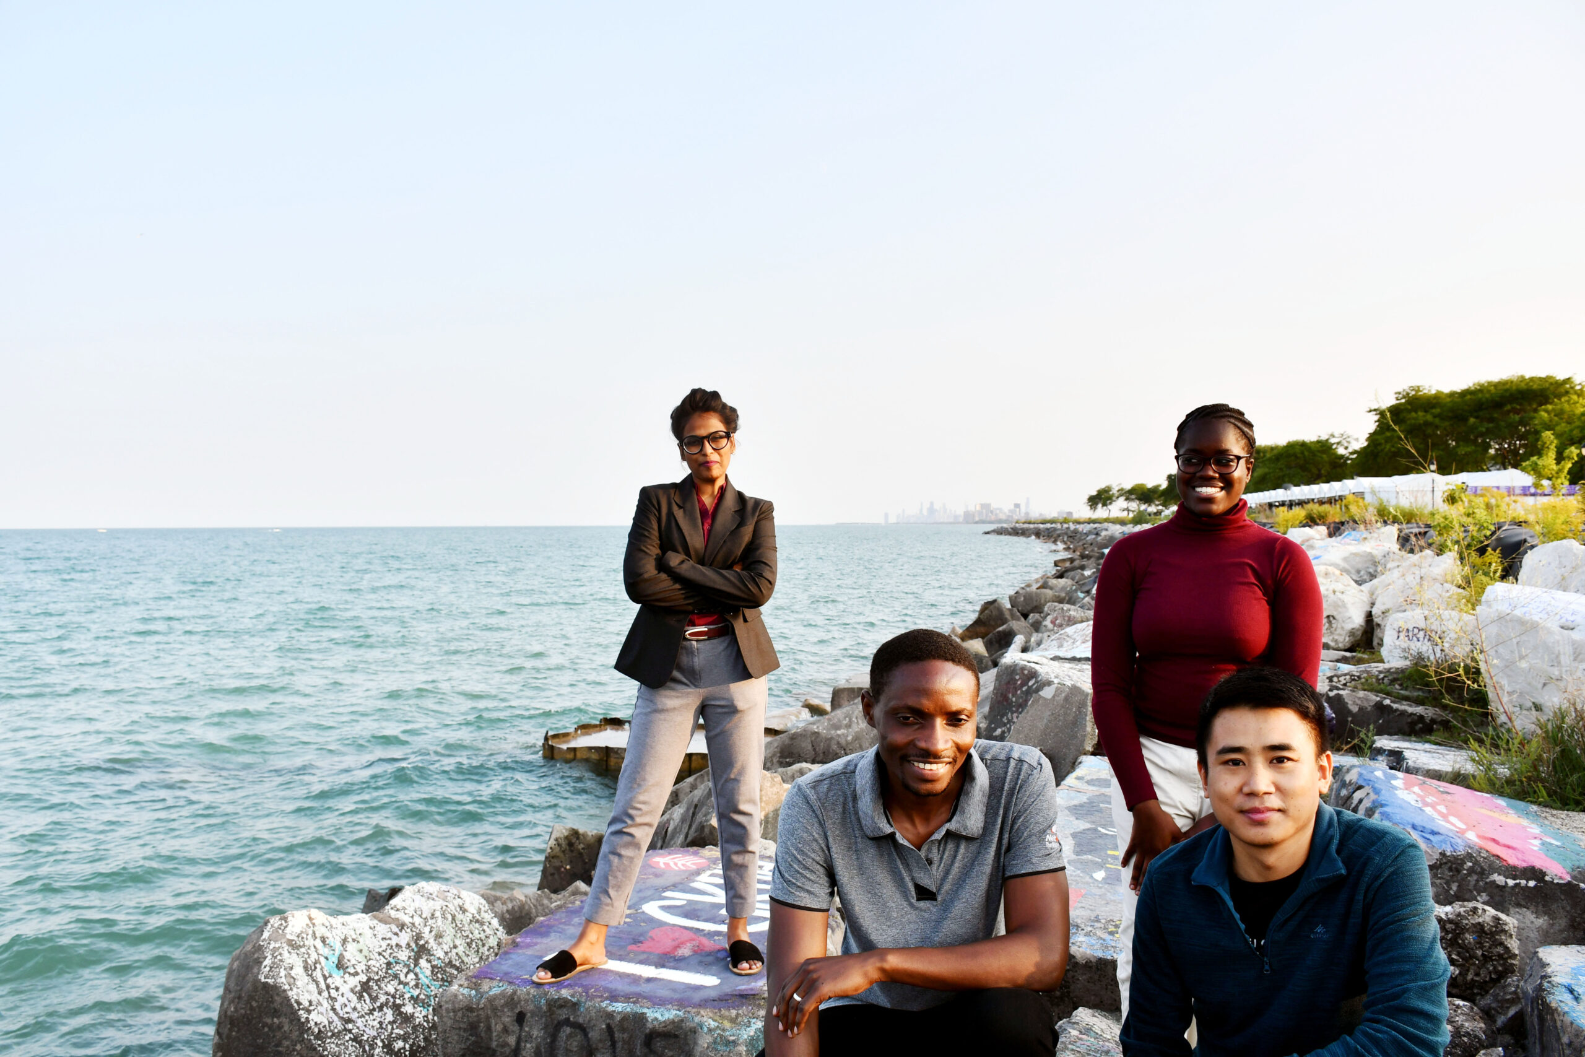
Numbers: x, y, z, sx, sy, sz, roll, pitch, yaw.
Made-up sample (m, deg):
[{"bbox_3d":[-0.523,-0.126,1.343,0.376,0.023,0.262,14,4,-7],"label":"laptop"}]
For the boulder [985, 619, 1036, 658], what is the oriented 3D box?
[{"bbox_3d":[3.181,1.612,17.300,0.780,0.600,0.750,0,0,14],"label":"boulder"}]

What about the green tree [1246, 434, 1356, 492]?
[{"bbox_3d":[63.835,-7.260,150.000,14.000,9.500,12.000,0,0,0],"label":"green tree"}]

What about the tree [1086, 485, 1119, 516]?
[{"bbox_3d":[52.089,-4.684,200.000,5.800,5.700,5.500,0,0,0],"label":"tree"}]

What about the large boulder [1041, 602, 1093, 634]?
[{"bbox_3d":[4.191,1.396,18.000,0.900,0.600,0.800,0,0,14],"label":"large boulder"}]

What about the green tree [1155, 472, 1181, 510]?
[{"bbox_3d":[56.972,-5.192,175.000,6.500,6.000,6.000,0,0,0],"label":"green tree"}]

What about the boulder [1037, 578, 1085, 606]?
[{"bbox_3d":[5.500,1.339,24.500,1.100,0.700,0.950,0,0,14],"label":"boulder"}]

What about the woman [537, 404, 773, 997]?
[{"bbox_3d":[-0.360,0.400,3.250,0.640,1.600,0.420,0,0,-3],"label":"woman"}]

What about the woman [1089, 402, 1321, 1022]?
[{"bbox_3d":[0.851,0.555,2.450,0.480,1.620,0.320,0,0,19],"label":"woman"}]

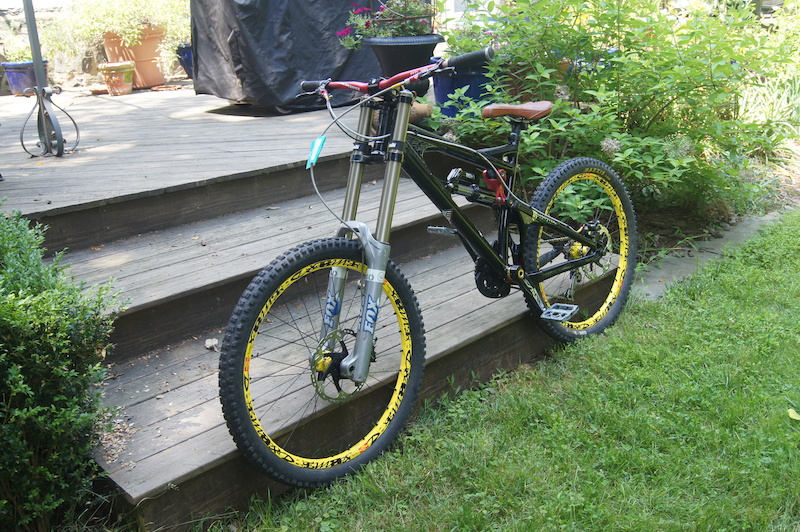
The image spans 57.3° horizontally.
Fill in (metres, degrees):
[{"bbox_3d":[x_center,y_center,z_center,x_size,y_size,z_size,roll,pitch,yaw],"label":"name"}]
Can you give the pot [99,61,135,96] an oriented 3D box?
[{"bbox_3d":[-2.414,-1.595,6.250,0.310,0.285,0.310,-1,19,0],"label":"pot"}]

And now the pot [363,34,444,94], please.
[{"bbox_3d":[0.026,-1.498,5.500,0.600,0.430,0.600,-1,19,0],"label":"pot"}]

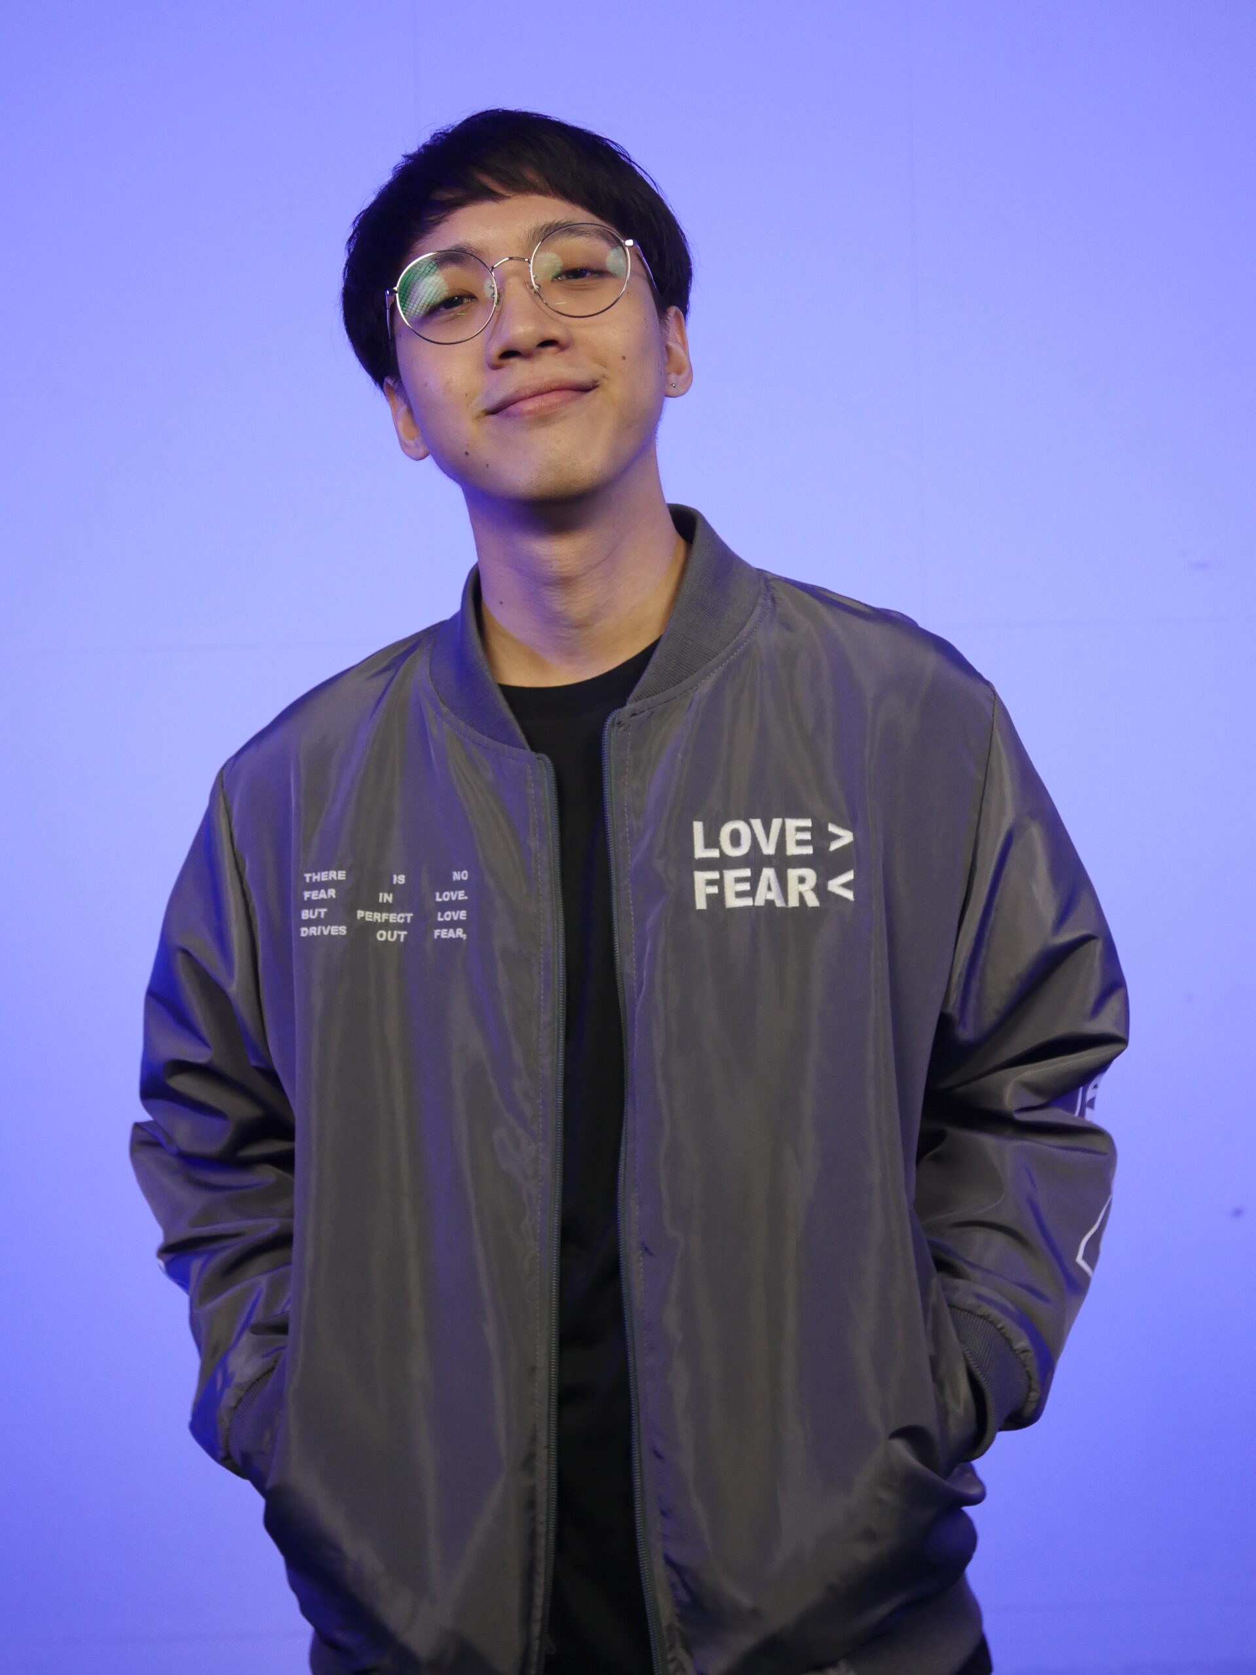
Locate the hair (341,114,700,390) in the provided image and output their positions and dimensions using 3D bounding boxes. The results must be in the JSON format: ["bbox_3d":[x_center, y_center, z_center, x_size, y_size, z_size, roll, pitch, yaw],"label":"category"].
[{"bbox_3d":[-0.066,-0.321,1.312,0.196,0.185,0.212,-12,-8,0],"label":"hair"}]

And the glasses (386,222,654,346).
[{"bbox_3d":[-0.057,-0.278,1.271,0.138,0.050,0.145,-12,-8,0],"label":"glasses"}]

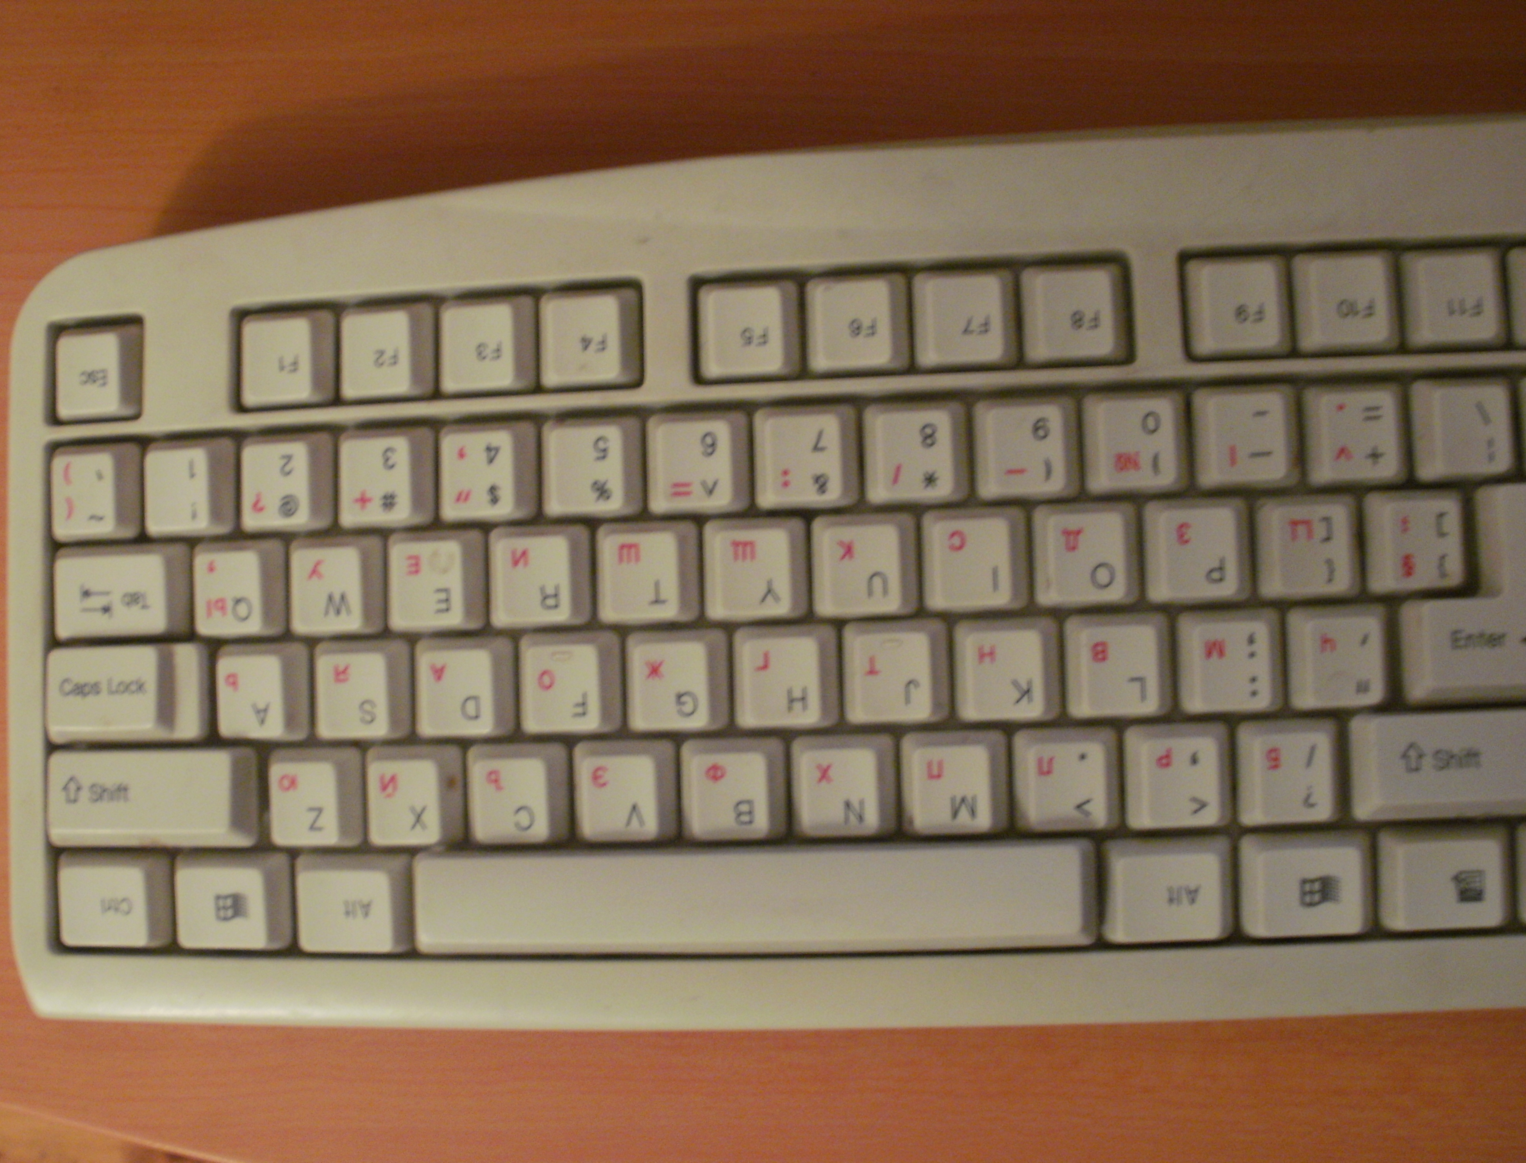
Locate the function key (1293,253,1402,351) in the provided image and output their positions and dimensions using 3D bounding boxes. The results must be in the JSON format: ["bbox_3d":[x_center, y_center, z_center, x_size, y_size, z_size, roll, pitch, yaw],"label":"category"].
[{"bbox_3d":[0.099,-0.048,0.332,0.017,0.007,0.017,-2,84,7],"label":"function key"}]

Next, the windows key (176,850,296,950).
[{"bbox_3d":[-0.096,0.057,0.353,0.022,0.008,0.018,-2,85,7],"label":"windows key"}]

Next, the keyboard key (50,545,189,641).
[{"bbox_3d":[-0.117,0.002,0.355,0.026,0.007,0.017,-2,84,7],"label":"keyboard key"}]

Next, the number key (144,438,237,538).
[{"bbox_3d":[-0.105,-0.017,0.358,0.017,0.008,0.018,-2,85,7],"label":"number key"}]

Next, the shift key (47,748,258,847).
[{"bbox_3d":[-0.110,0.039,0.351,0.041,0.007,0.018,-2,86,7],"label":"shift key"}]

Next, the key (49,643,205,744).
[{"bbox_3d":[-0.116,0.020,0.356,0.031,0.008,0.018,-2,85,7],"label":"key"}]

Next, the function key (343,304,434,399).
[{"bbox_3d":[-0.069,-0.042,0.358,0.018,0.008,0.018,-2,85,7],"label":"function key"}]

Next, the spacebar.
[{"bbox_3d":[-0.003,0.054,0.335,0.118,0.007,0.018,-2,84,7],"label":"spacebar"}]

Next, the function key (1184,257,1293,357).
[{"bbox_3d":[0.081,-0.047,0.334,0.018,0.007,0.018,-2,86,7],"label":"function key"}]

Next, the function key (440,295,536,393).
[{"bbox_3d":[-0.050,-0.043,0.350,0.018,0.007,0.018,-2,86,7],"label":"function key"}]

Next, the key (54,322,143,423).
[{"bbox_3d":[-0.124,-0.039,0.364,0.017,0.008,0.018,-2,85,7],"label":"key"}]

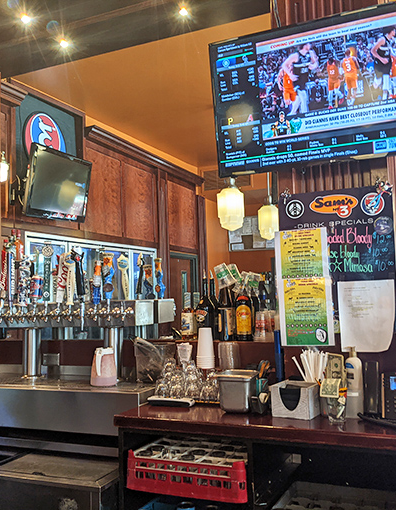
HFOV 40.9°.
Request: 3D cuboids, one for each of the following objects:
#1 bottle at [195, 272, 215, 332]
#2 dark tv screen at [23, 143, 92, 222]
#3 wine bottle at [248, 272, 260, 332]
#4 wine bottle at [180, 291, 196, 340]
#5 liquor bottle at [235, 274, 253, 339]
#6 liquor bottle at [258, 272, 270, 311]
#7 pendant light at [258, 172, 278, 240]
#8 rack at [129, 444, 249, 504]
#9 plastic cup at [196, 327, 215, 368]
[{"bbox_3d":[0.037,0.250,2.600,0.085,0.335,0.085,-2,-4,0],"label":"bottle"},{"bbox_3d":[-1.004,-0.488,3.809,0.070,0.470,0.725,8,2,18],"label":"dark tv screen"},{"bbox_3d":[0.285,0.262,2.730,0.085,0.343,0.085,-4,-5,24],"label":"wine bottle"},{"bbox_3d":[-0.051,0.319,2.770,0.077,0.249,0.077,-2,-4,0],"label":"wine bottle"},{"bbox_3d":[0.226,0.262,2.620,0.086,0.328,0.086,-2,-4,0],"label":"liquor bottle"},{"bbox_3d":[0.360,0.261,2.850,0.075,0.300,0.075,-3,-4,22],"label":"liquor bottle"},{"bbox_3d":[0.535,-0.366,4.000,0.155,0.520,0.155,-3,-4,22],"label":"pendant light"},{"bbox_3d":[0.041,0.866,2.277,0.502,0.148,0.502,-4,-5,24],"label":"rack"},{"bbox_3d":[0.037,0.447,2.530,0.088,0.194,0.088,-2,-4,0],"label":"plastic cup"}]

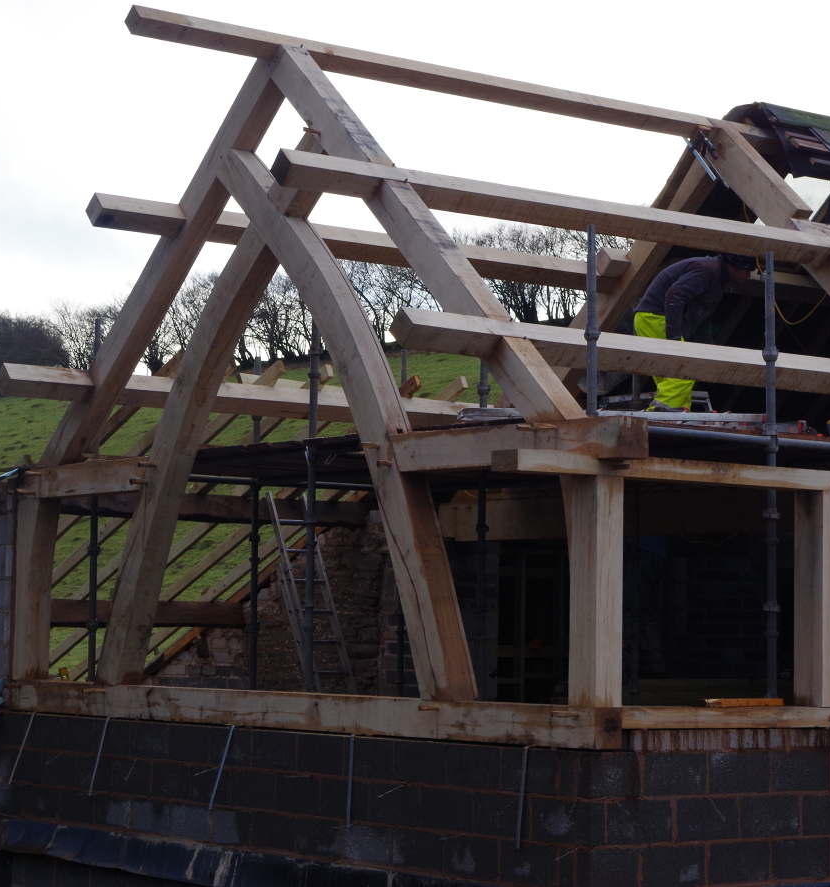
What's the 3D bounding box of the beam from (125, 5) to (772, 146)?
[{"bbox_3d":[0.406,-2.224,14.802,5.030,0.122,0.120,4,-50,-38],"label":"beam"}]

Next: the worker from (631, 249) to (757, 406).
[{"bbox_3d":[1.678,-0.552,14.242,0.720,1.238,0.500,2,-5,-14],"label":"worker"}]

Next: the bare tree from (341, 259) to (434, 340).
[{"bbox_3d":[-1.692,-8.816,145.000,5.877,5.941,5.621,1,-5,-1],"label":"bare tree"}]

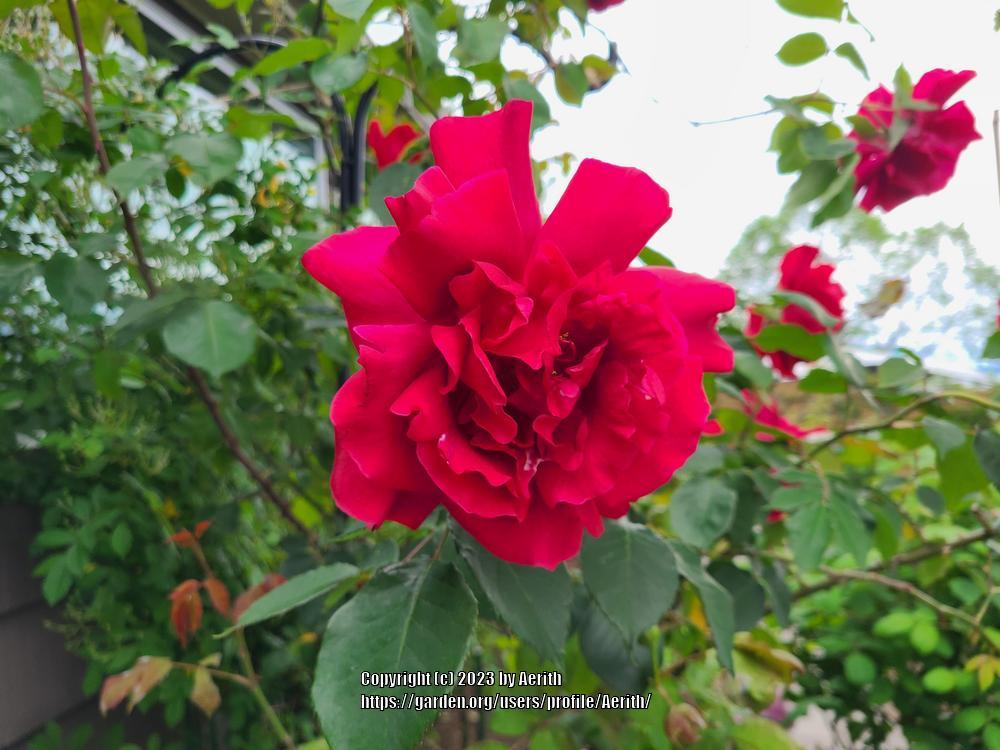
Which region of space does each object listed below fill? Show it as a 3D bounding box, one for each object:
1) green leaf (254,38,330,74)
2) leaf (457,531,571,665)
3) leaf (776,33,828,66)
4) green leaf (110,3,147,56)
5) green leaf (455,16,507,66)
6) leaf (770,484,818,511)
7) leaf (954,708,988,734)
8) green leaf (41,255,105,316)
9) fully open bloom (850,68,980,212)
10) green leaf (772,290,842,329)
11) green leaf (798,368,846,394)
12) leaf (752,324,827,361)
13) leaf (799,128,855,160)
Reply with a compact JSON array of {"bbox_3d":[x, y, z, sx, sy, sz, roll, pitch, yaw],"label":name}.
[{"bbox_3d":[-0.139,-0.212,0.500,0.058,0.027,0.009,-32,57,-20],"label":"green leaf"},{"bbox_3d":[0.006,0.080,0.272,0.034,0.059,0.009,-34,-15,-29],"label":"leaf"},{"bbox_3d":[0.234,-0.251,0.580,0.040,0.027,0.009,-7,23,0],"label":"leaf"},{"bbox_3d":[-0.252,-0.234,0.510,0.022,0.039,0.009,-29,0,26],"label":"green leaf"},{"bbox_3d":[-0.018,-0.302,0.680,0.046,0.050,0.013,0,-17,0],"label":"green leaf"},{"bbox_3d":[0.206,0.087,0.530,0.035,0.022,0.009,-7,-30,0],"label":"leaf"},{"bbox_3d":[0.628,0.461,1.000,0.043,0.034,0.012,-9,-30,-5],"label":"leaf"},{"bbox_3d":[-0.340,-0.071,0.600,0.050,0.053,0.013,0,-21,-6],"label":"green leaf"},{"bbox_3d":[0.321,-0.181,0.580,0.105,0.105,0.065,-2,-4,30],"label":"fully open bloom"},{"bbox_3d":[0.237,-0.051,0.580,0.058,0.015,0.032,22,43,2],"label":"green leaf"},{"bbox_3d":[0.266,0.005,0.620,0.040,0.026,0.012,-4,30,3],"label":"green leaf"},{"bbox_3d":[0.204,-0.023,0.530,0.052,0.028,0.009,5,30,0],"label":"leaf"},{"bbox_3d":[0.241,-0.170,0.555,0.040,0.024,0.009,19,-29,14],"label":"leaf"}]

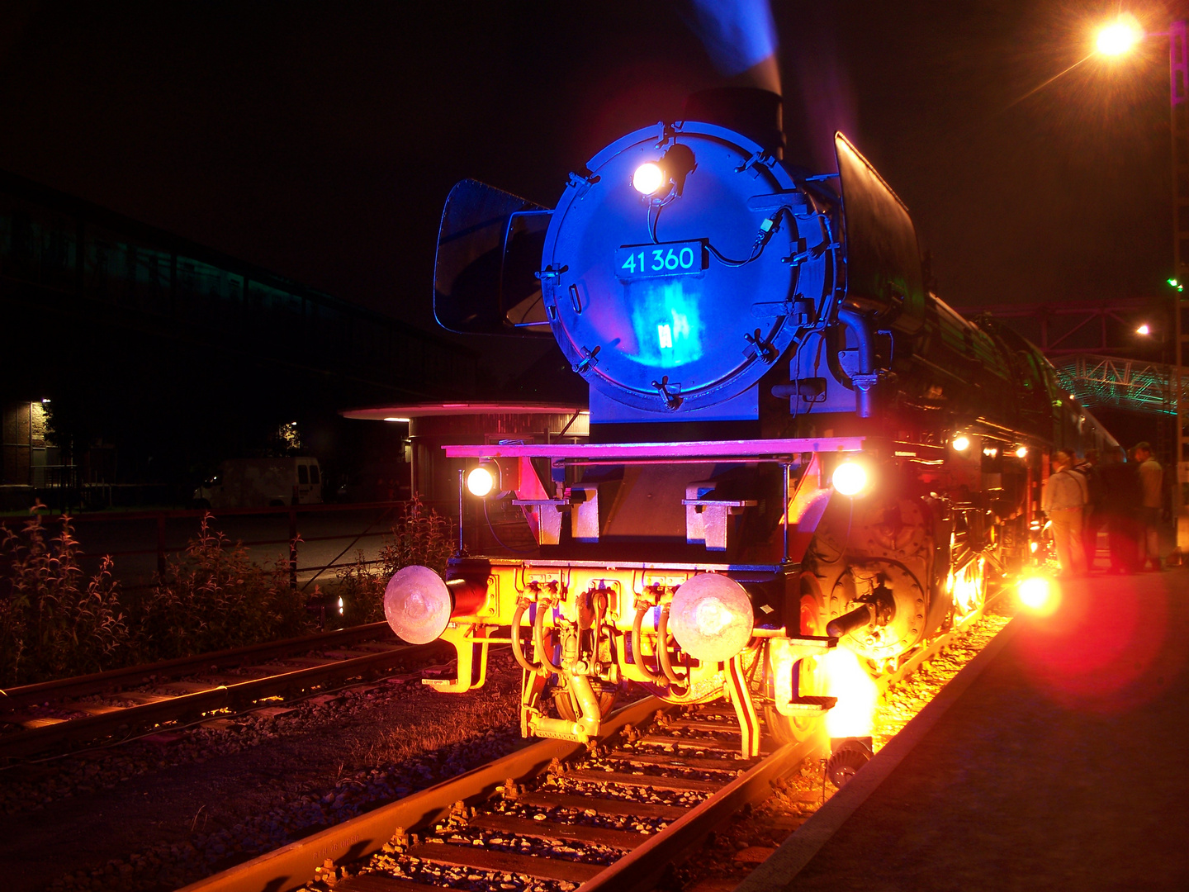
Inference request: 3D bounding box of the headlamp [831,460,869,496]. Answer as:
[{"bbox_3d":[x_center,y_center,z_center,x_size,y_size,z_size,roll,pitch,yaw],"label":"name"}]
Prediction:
[{"bbox_3d":[1.539,0.199,7.450,0.230,0.230,0.200,-1,-2,25],"label":"headlamp"}]

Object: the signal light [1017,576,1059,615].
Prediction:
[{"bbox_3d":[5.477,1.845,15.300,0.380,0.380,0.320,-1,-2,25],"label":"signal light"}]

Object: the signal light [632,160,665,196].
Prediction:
[{"bbox_3d":[0.356,-1.721,7.970,0.220,0.225,0.200,-1,-2,25],"label":"signal light"}]

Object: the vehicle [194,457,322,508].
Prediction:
[{"bbox_3d":[-13.000,1.580,47.600,4.650,2.250,1.980,-1,-2,17],"label":"vehicle"}]

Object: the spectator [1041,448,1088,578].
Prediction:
[{"bbox_3d":[6.443,0.914,16.900,0.580,1.750,0.420,0,-2,0],"label":"spectator"}]

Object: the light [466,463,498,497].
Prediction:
[{"bbox_3d":[-0.773,0.243,8.500,0.230,0.240,0.200,-1,-2,25],"label":"light"}]

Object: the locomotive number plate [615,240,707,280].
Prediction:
[{"bbox_3d":[0.432,-1.206,8.081,0.610,0.210,0.090,-1,-2,25],"label":"locomotive number plate"}]

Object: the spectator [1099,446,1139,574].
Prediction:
[{"bbox_3d":[7.506,0.917,17.700,0.540,1.770,0.360,-1,-2,6],"label":"spectator"}]

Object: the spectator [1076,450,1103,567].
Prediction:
[{"bbox_3d":[7.214,0.940,18.000,0.500,1.740,0.350,0,-2,-11],"label":"spectator"}]

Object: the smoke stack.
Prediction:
[{"bbox_3d":[1.082,-2.406,9.556,0.780,0.550,0.780,-1,-2,25],"label":"smoke stack"}]

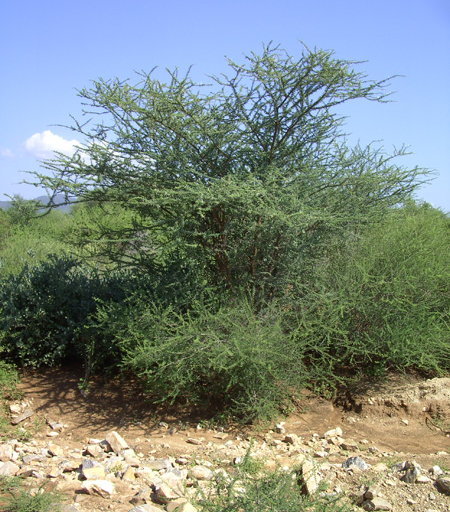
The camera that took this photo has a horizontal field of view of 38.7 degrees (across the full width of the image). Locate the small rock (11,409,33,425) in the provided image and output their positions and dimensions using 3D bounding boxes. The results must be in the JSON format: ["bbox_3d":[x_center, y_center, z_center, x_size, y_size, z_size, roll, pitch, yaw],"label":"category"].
[{"bbox_3d":[-1.854,1.470,5.859,0.085,0.090,0.210,2,3,45],"label":"small rock"}]

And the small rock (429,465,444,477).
[{"bbox_3d":[1.403,1.407,4.255,0.105,0.070,0.084,0,4,0],"label":"small rock"}]

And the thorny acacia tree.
[{"bbox_3d":[0.064,-0.725,7.500,4.400,3.442,3.800,0,4,0],"label":"thorny acacia tree"}]

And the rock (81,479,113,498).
[{"bbox_3d":[-0.785,1.411,3.949,0.206,0.103,0.134,0,4,0],"label":"rock"}]

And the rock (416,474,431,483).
[{"bbox_3d":[1.386,1.558,4.478,0.093,0.033,0.058,1,2,17],"label":"rock"}]

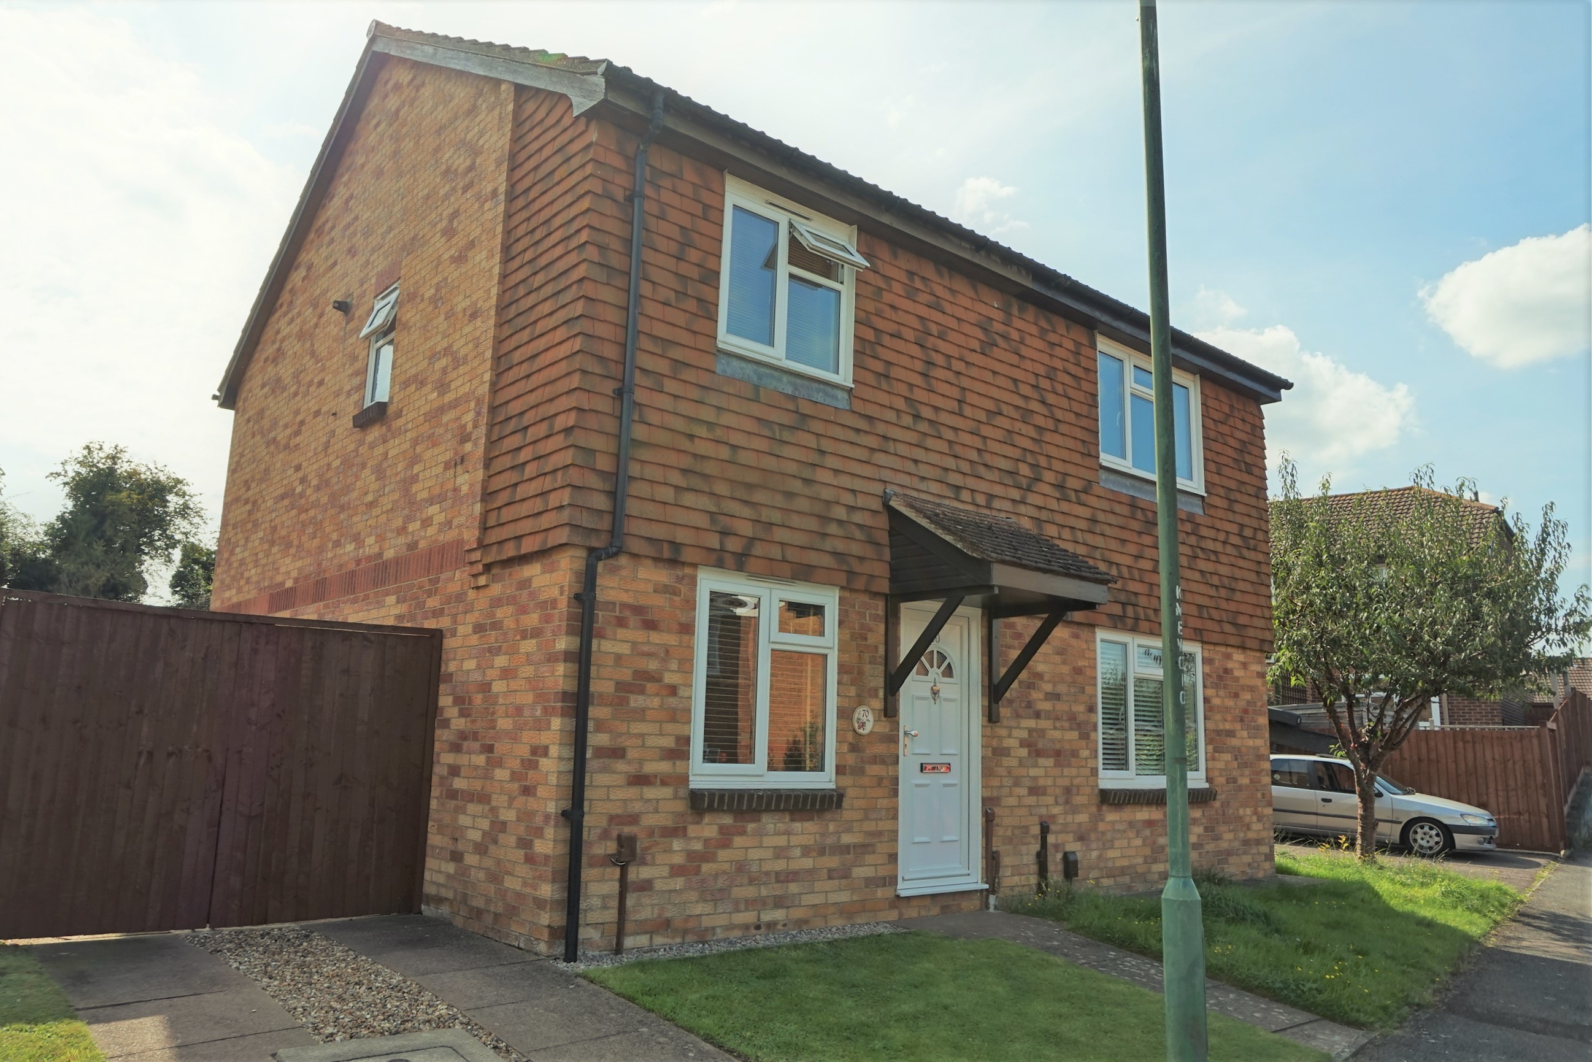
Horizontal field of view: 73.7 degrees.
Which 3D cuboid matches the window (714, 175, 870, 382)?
[{"bbox_3d":[0.025,-1.747,7.375,1.195,1.242,0.300,10,-13,-38],"label":"window"}]

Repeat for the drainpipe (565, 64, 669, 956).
[{"bbox_3d":[-1.037,-0.152,6.165,0.160,5.100,0.410,10,-13,-38],"label":"drainpipe"}]

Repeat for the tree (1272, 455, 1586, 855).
[{"bbox_3d":[7.473,1.531,12.694,3.600,4.749,3.500,-3,-12,27],"label":"tree"}]

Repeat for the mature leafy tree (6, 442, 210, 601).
[{"bbox_3d":[-16.568,1.636,25.456,4.400,7.614,4.400,8,-12,-32],"label":"mature leafy tree"}]

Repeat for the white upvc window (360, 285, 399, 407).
[{"bbox_3d":[-3.728,-1.643,9.498,0.216,1.137,0.657,10,-13,-38],"label":"white upvc window"}]

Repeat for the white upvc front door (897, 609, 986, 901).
[{"bbox_3d":[1.096,1.631,8.026,0.902,2.109,0.120,10,-13,-38],"label":"white upvc front door"}]

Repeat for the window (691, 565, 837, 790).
[{"bbox_3d":[-0.188,1.002,7.054,1.200,1.384,0.110,10,-13,-38],"label":"window"}]

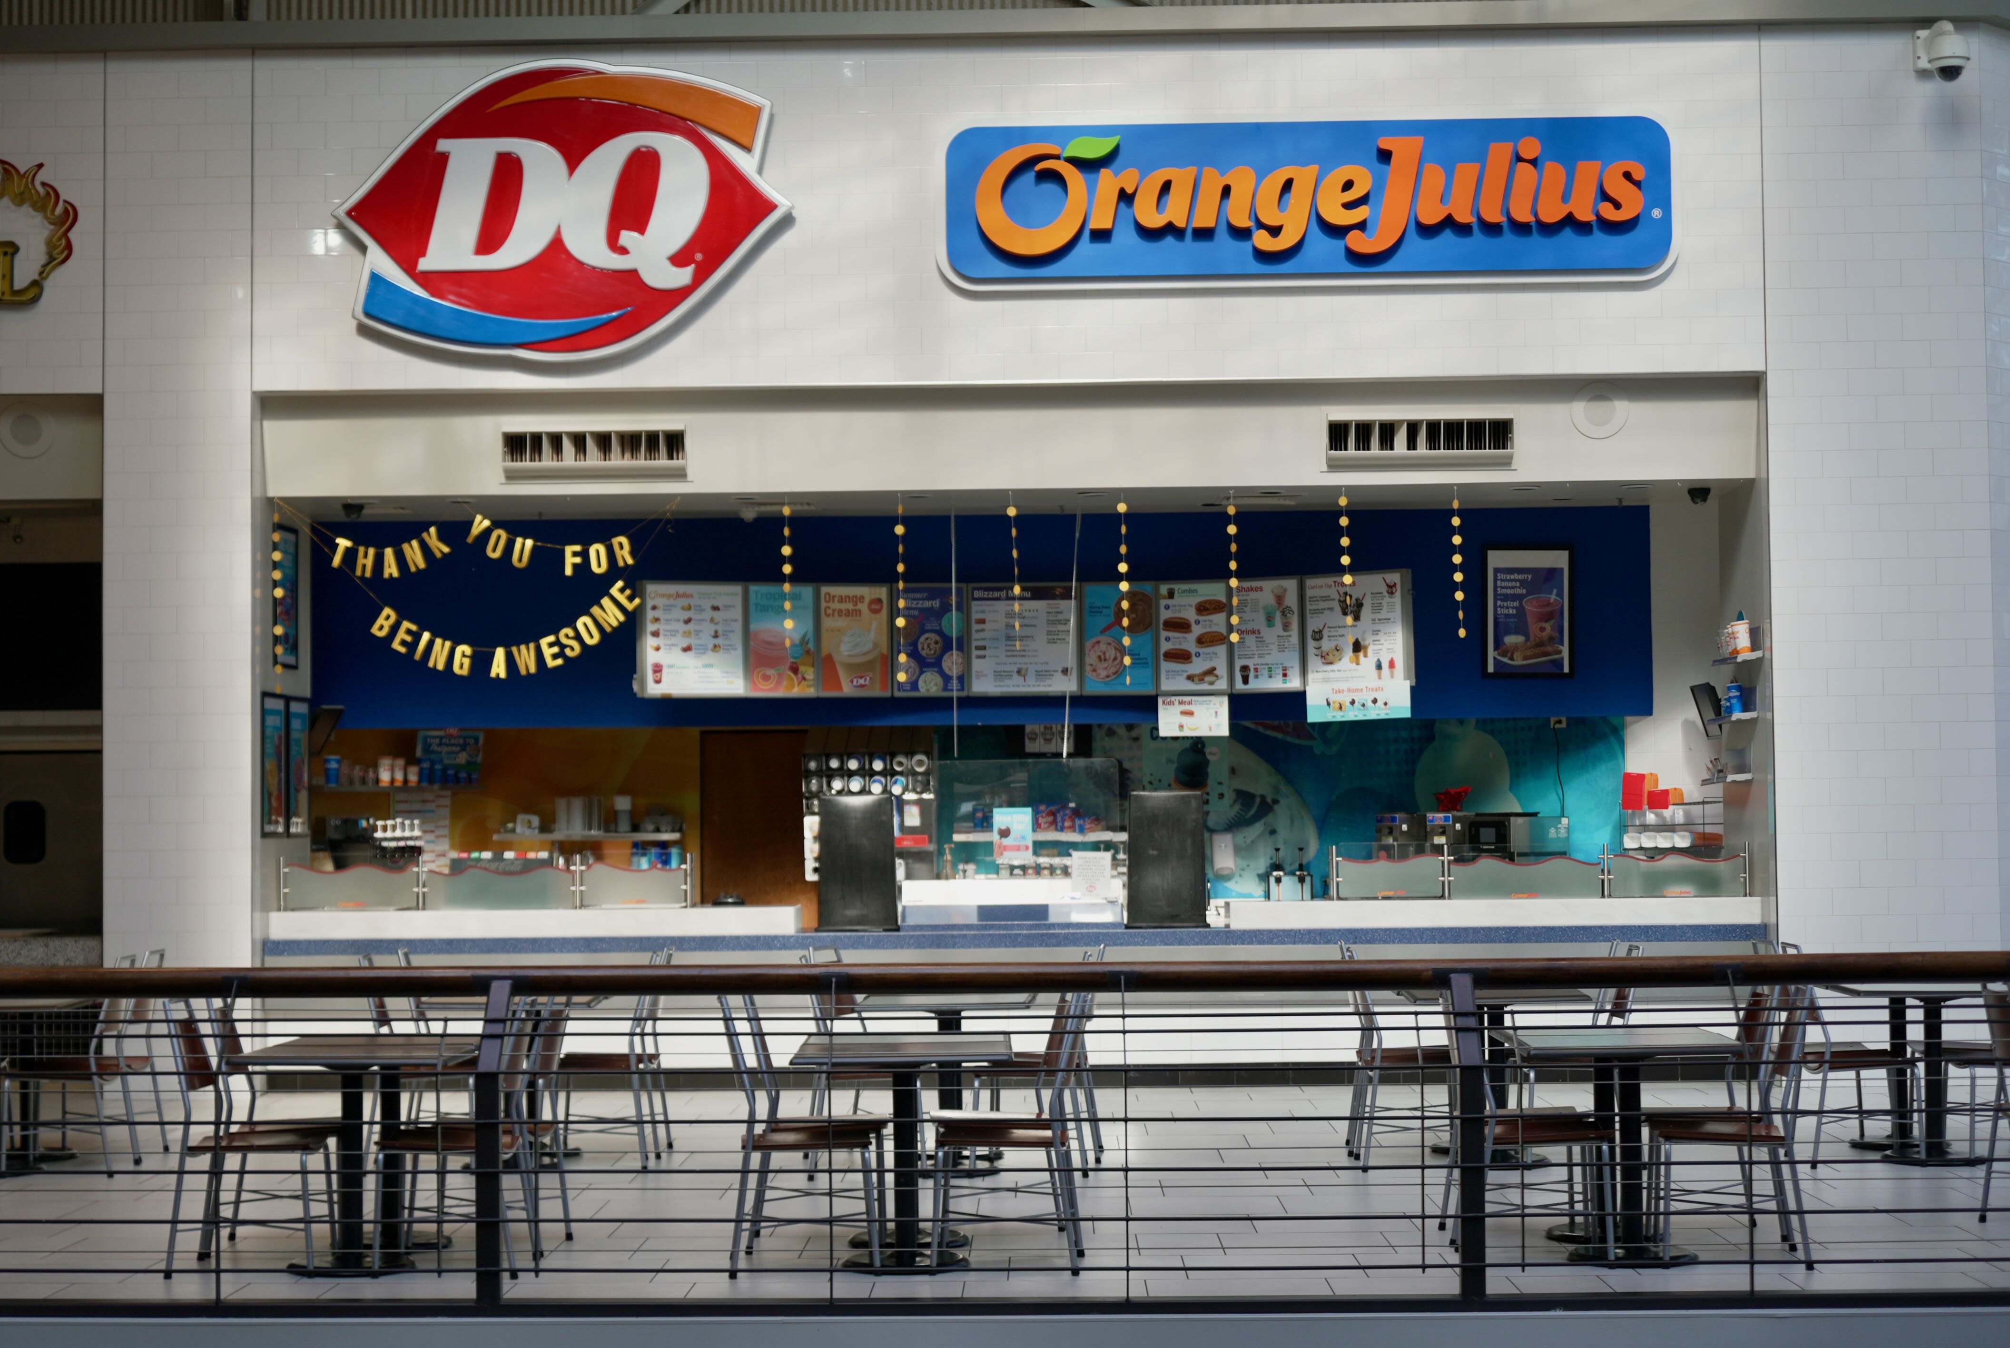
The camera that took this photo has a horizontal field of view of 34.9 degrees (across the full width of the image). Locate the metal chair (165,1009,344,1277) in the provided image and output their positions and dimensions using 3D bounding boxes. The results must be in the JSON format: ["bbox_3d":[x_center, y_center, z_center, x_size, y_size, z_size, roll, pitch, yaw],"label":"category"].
[{"bbox_3d":[-2.654,1.614,11.284,0.535,0.955,0.460,-1,-2,-1],"label":"metal chair"}]

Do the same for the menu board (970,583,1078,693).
[{"bbox_3d":[0.116,-0.211,19.233,0.659,0.670,0.050,-1,-3,0],"label":"menu board"}]

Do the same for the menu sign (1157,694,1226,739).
[{"bbox_3d":[1.126,0.254,19.107,0.431,0.264,0.020,-1,-3,12],"label":"menu sign"}]

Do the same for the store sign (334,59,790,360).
[{"bbox_3d":[-2.498,-2.619,18.075,2.555,1.676,0.180,-1,-3,1],"label":"store sign"}]

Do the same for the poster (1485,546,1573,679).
[{"bbox_3d":[3.207,-0.383,19.562,0.535,0.810,0.030,-1,-2,1],"label":"poster"}]

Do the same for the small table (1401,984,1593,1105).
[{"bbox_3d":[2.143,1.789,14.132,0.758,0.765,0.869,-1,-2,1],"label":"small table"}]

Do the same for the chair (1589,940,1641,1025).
[{"bbox_3d":[2.453,1.652,13.723,0.540,0.945,0.460,-1,-3,1],"label":"chair"}]

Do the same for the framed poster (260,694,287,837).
[{"bbox_3d":[-4.239,0.539,18.639,0.030,0.830,0.610,-1,-2,1],"label":"framed poster"}]

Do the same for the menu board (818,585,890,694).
[{"bbox_3d":[-0.895,-0.202,19.057,0.447,0.659,0.050,0,-3,-11],"label":"menu board"}]

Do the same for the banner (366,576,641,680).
[{"bbox_3d":[-2.898,-0.264,18.450,1.614,0.580,0.040,-1,-2,1],"label":"banner"}]

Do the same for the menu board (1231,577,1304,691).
[{"bbox_3d":[1.601,-0.238,19.497,0.460,0.707,0.091,-1,1,19],"label":"menu board"}]

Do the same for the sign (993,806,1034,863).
[{"bbox_3d":[0.050,0.927,18.512,0.232,0.308,0.020,-1,-2,1],"label":"sign"}]

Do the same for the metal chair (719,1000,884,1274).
[{"bbox_3d":[-0.723,1.588,11.180,0.545,0.955,0.460,0,-2,-7],"label":"metal chair"}]

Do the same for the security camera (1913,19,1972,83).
[{"bbox_3d":[5.211,-3.434,17.795,0.242,0.353,0.424,-1,-2,1],"label":"security camera"}]

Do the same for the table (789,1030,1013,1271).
[{"bbox_3d":[-0.349,1.694,11.376,0.760,0.750,1.200,-1,-2,1],"label":"table"}]

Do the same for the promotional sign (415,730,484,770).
[{"bbox_3d":[-3.373,0.489,19.445,0.429,0.307,0.030,-1,-3,1],"label":"promotional sign"}]

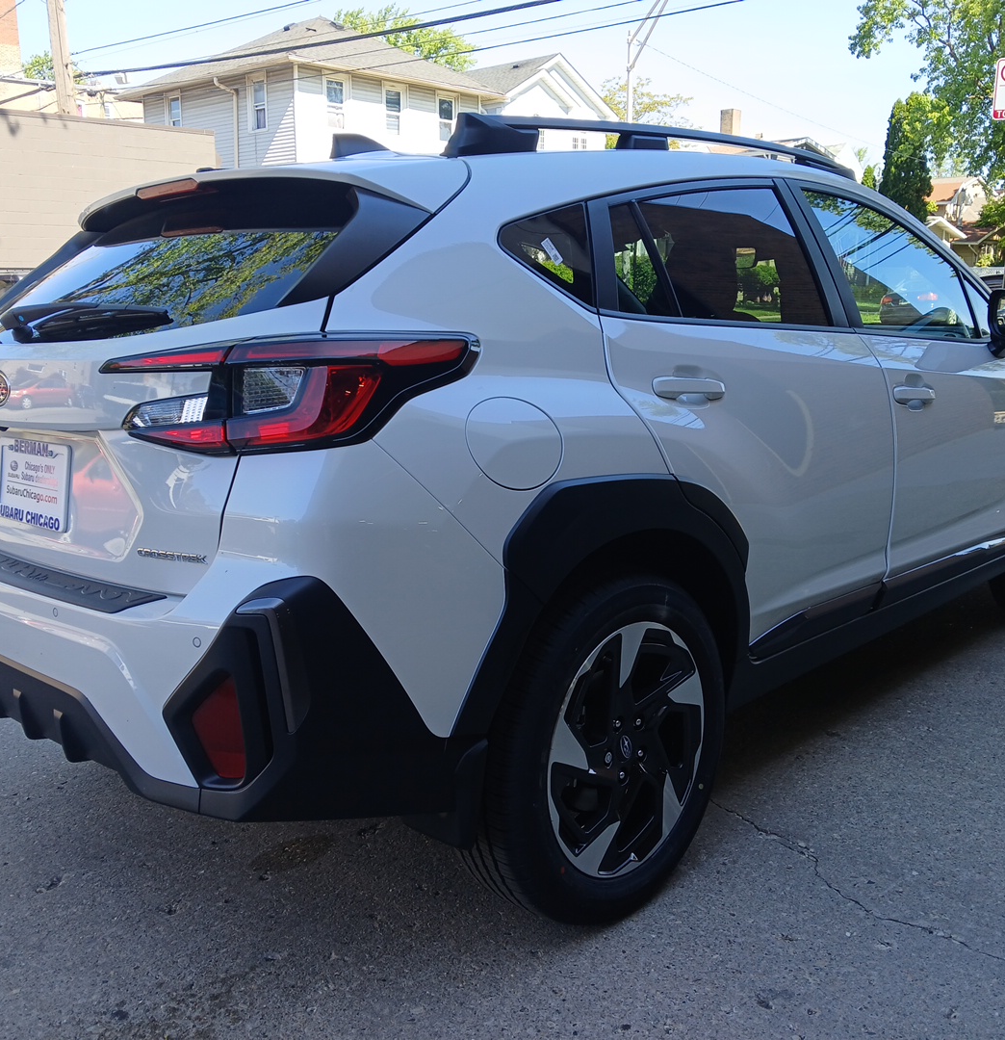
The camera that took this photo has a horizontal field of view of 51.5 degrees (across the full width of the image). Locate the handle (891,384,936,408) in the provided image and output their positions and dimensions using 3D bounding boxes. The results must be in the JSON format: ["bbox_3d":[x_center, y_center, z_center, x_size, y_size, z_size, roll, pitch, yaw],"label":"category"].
[{"bbox_3d":[1.100,-0.326,2.765,0.050,0.063,0.235,8,14,44],"label":"handle"}]

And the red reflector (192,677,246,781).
[{"bbox_3d":[-0.428,0.310,1.586,0.096,0.167,0.030,3,12,26],"label":"red reflector"}]

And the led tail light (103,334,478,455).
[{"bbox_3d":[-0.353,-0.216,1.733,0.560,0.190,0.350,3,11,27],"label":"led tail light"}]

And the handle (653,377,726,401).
[{"bbox_3d":[0.361,-0.249,1.983,0.045,0.045,0.245,8,14,44],"label":"handle"}]

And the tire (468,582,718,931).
[{"bbox_3d":[0.180,0.420,2.076,0.225,0.700,0.700,8,14,44],"label":"tire"}]

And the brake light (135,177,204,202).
[{"bbox_3d":[-0.665,-0.668,2.109,0.248,0.032,0.040,8,14,44],"label":"brake light"}]

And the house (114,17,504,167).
[{"bbox_3d":[-5.643,-9.691,30.746,7.190,9.550,9.060,-11,15,-43],"label":"house"}]

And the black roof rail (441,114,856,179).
[{"bbox_3d":[0.465,-0.860,2.526,0.090,0.135,1.670,8,14,44],"label":"black roof rail"}]

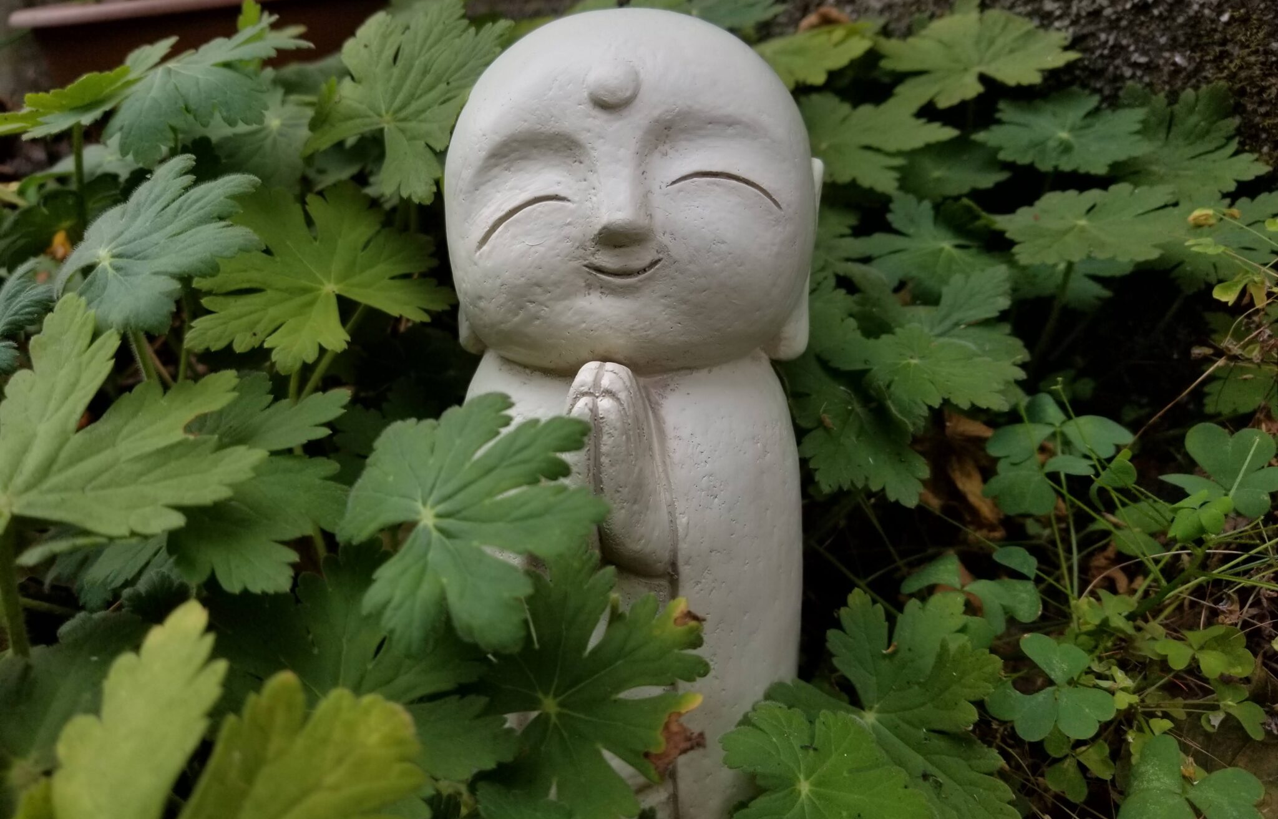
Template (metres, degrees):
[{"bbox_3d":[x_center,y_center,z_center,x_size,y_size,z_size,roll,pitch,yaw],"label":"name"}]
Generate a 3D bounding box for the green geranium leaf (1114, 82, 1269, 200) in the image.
[{"bbox_3d":[0.226,-0.112,0.400,0.061,0.016,0.067,11,51,21],"label":"green geranium leaf"}]

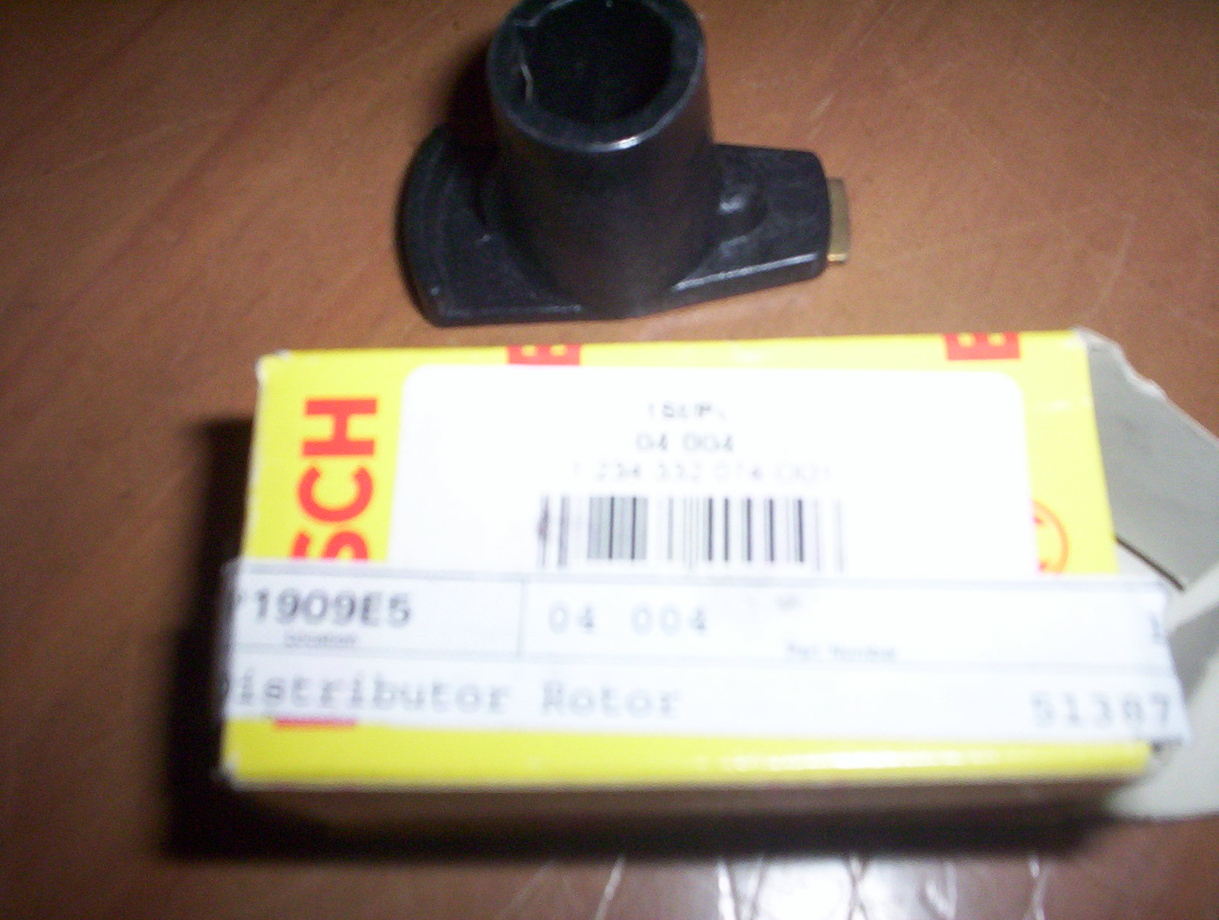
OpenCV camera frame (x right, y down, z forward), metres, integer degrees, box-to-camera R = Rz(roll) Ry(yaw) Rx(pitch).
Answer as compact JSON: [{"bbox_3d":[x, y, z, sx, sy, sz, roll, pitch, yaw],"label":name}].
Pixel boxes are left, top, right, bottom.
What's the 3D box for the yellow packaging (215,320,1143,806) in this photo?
[{"bbox_3d":[0.007,0.015,0.143,0.080,0.042,0.042,-1,71,1],"label":"yellow packaging"}]

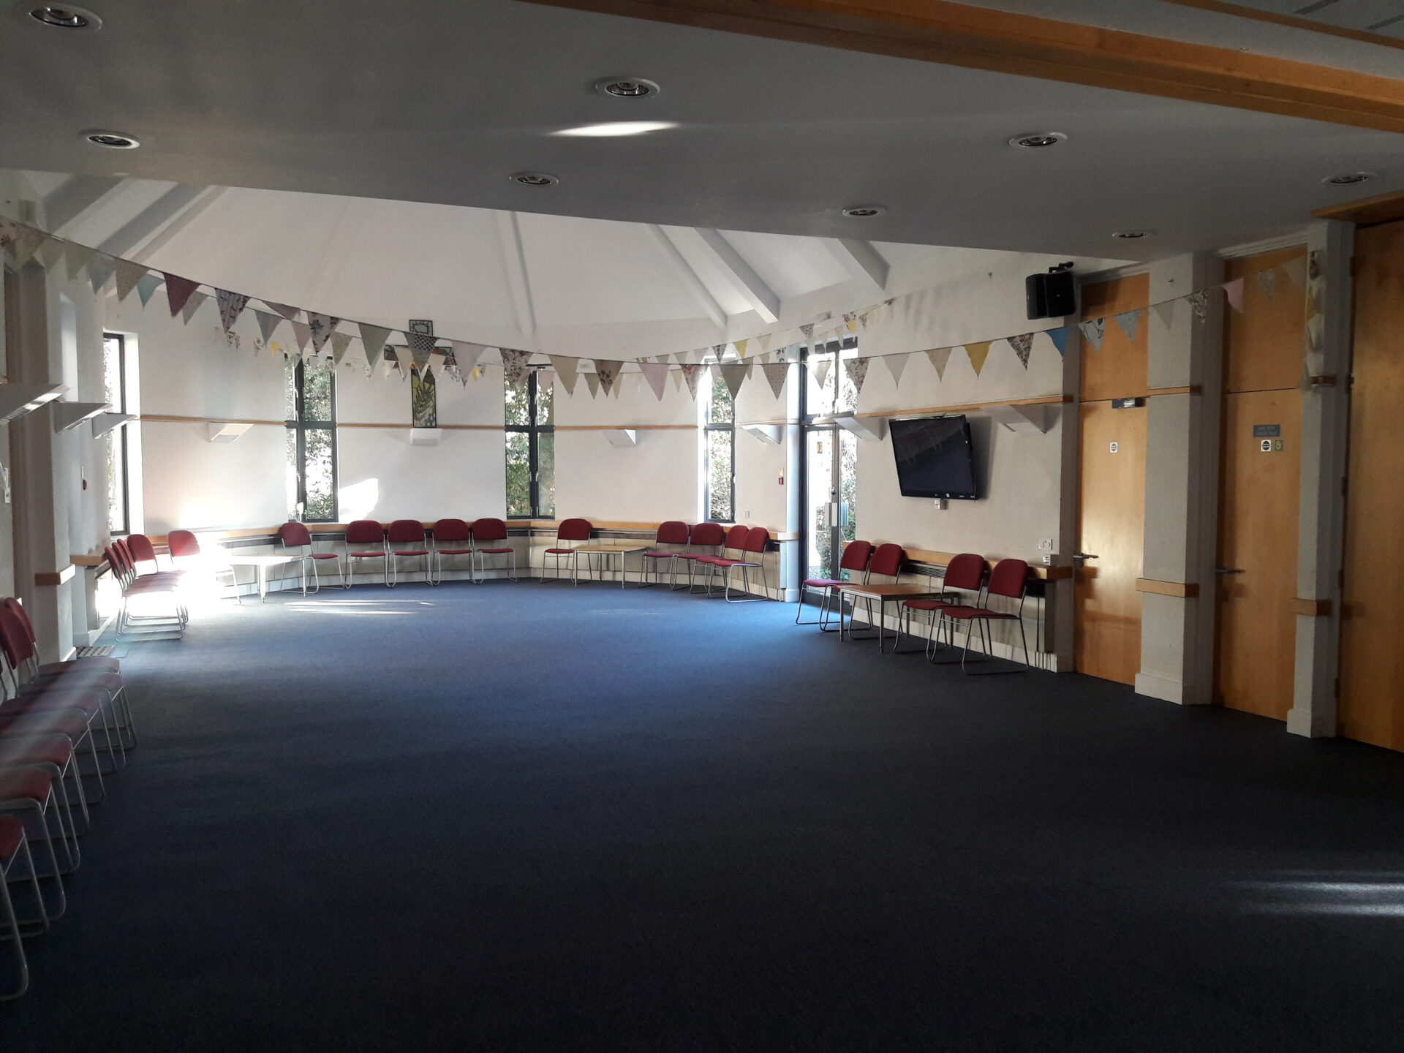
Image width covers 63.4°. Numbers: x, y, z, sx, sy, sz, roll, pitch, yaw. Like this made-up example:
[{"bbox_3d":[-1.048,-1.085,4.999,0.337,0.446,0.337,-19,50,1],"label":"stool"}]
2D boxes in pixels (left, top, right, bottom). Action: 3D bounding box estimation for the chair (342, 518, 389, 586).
[{"bbox_3d":[-4.267,0.350,14.478,0.505,0.822,0.564,-1,4,-23],"label":"chair"}]

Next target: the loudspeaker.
[{"bbox_3d":[2.525,-1.670,8.234,0.238,0.307,0.233,-9,5,-12],"label":"loudspeaker"}]

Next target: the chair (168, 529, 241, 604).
[{"bbox_3d":[-5.602,0.469,12.773,0.578,0.830,0.508,1,3,17],"label":"chair"}]

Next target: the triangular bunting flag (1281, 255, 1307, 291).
[{"bbox_3d":[3.295,-1.410,6.319,0.160,0.195,0.015,-1,3,-12],"label":"triangular bunting flag"}]

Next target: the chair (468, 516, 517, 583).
[{"bbox_3d":[-2.782,0.311,15.160,0.505,0.822,0.564,-1,4,-23],"label":"chair"}]

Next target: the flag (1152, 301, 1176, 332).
[{"bbox_3d":[2.510,-1.140,6.166,0.150,0.175,0.015,-1,3,-12],"label":"flag"}]

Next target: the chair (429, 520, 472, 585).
[{"bbox_3d":[-3.305,0.334,15.138,0.508,0.830,0.578,-1,3,-20],"label":"chair"}]

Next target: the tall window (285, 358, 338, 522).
[{"bbox_3d":[-4.992,-1.098,14.432,0.660,2.060,0.170,-3,4,-43],"label":"tall window"}]

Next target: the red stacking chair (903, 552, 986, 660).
[{"bbox_3d":[1.960,0.647,9.269,0.564,0.822,0.505,-1,3,-20],"label":"red stacking chair"}]

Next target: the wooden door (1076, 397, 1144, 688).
[{"bbox_3d":[2.931,0.103,8.069,0.050,2.000,0.770,-1,3,-21],"label":"wooden door"}]

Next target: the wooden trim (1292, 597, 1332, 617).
[{"bbox_3d":[3.445,0.453,6.432,0.100,0.085,0.175,-1,3,-21],"label":"wooden trim"}]

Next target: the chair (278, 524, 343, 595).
[{"bbox_3d":[-4.888,0.384,14.263,0.578,0.830,0.508,1,3,22],"label":"chair"}]

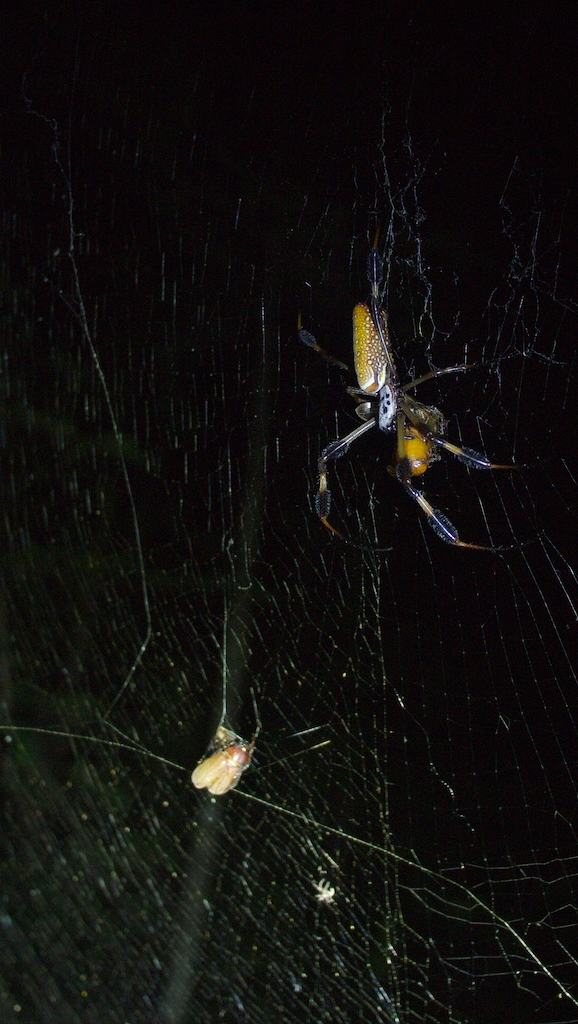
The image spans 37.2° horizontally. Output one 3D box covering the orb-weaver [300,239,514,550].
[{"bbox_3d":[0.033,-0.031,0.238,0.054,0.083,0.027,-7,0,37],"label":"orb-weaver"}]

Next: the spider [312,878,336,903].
[{"bbox_3d":[0.010,0.111,0.250,0.007,0.007,0.003,-9,-6,18],"label":"spider"}]

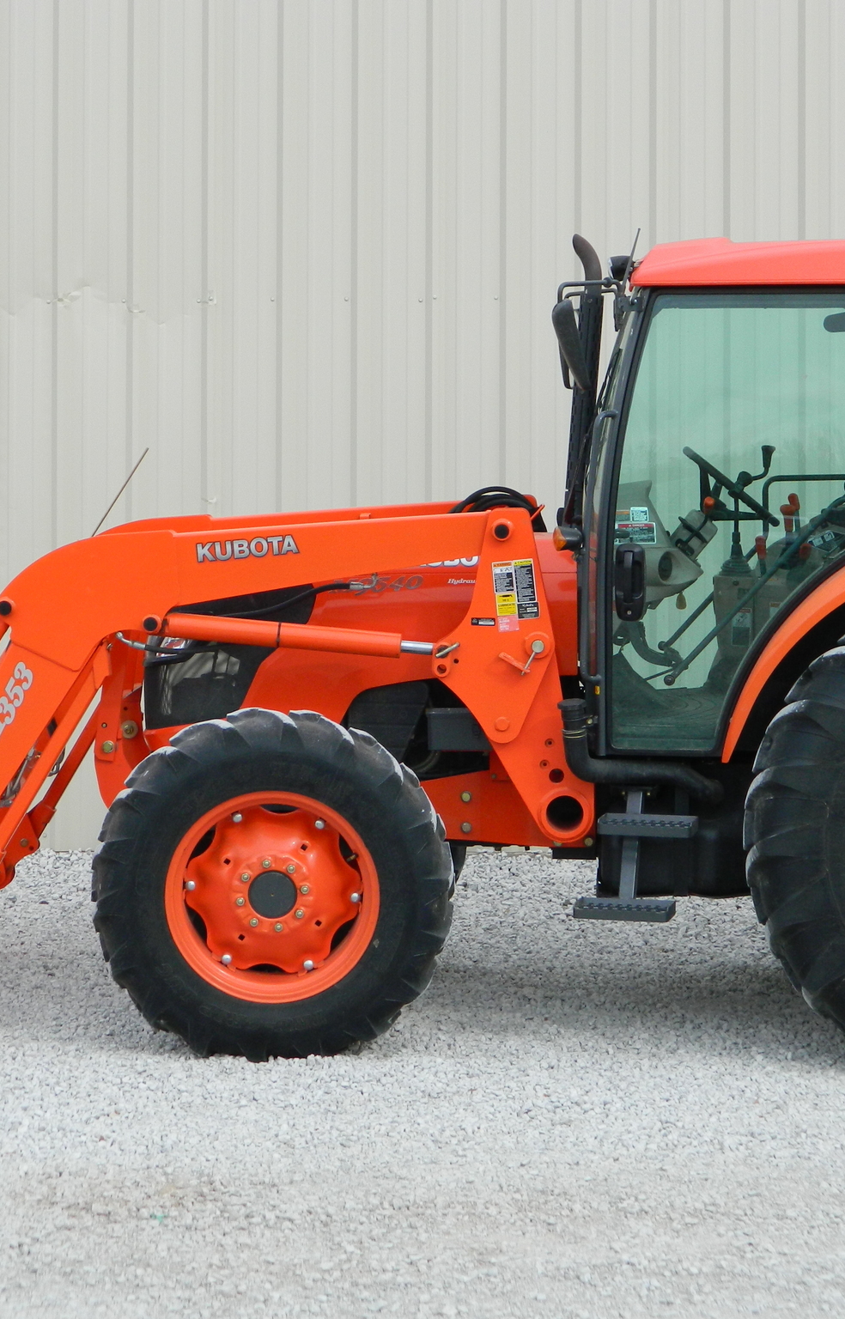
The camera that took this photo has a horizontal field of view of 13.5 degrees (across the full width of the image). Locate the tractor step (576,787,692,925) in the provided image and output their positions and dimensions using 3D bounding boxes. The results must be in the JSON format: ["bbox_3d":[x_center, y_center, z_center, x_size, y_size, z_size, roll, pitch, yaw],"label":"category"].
[{"bbox_3d":[0.668,0.608,11.134,0.380,0.410,0.250,1,5,9],"label":"tractor step"}]

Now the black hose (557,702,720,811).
[{"bbox_3d":[0.681,0.292,11.130,0.500,0.330,0.170,0,4,4],"label":"black hose"}]

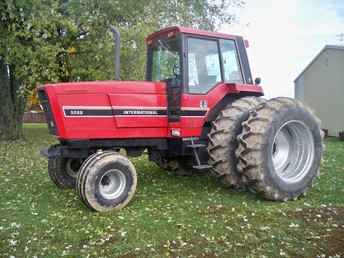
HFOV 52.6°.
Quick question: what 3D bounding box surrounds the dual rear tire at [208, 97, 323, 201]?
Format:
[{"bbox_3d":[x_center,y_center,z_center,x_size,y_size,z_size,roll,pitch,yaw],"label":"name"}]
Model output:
[{"bbox_3d":[1.701,0.346,6.281,1.790,1.790,1.224,-2,4,-32],"label":"dual rear tire"}]

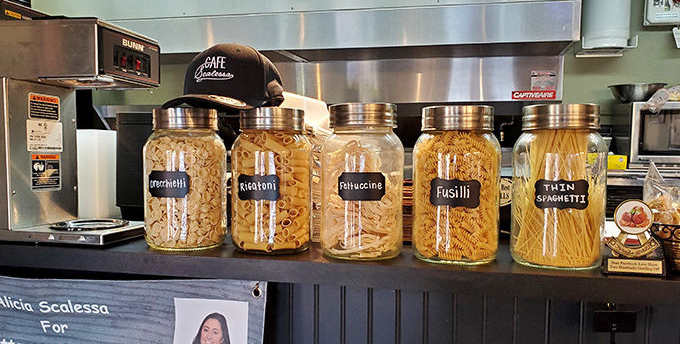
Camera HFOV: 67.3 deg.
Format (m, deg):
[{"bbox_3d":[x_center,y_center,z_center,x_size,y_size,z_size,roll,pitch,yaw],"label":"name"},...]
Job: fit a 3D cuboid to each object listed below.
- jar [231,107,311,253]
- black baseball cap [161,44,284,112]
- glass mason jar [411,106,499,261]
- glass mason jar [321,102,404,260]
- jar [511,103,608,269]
[{"bbox_3d":[-0.128,0.013,0.973,0.149,0.263,0.149,0,3,0],"label":"jar"},{"bbox_3d":[-0.229,-0.184,0.980,0.183,0.132,0.268,1,3,18],"label":"black baseball cap"},{"bbox_3d":[0.205,0.019,0.898,0.149,0.263,0.149,1,3,13],"label":"glass mason jar"},{"bbox_3d":[0.041,0.014,0.927,0.149,0.267,0.149,0,3,0],"label":"glass mason jar"},{"bbox_3d":[0.376,0.021,0.879,0.149,0.263,0.149,1,3,19],"label":"jar"}]

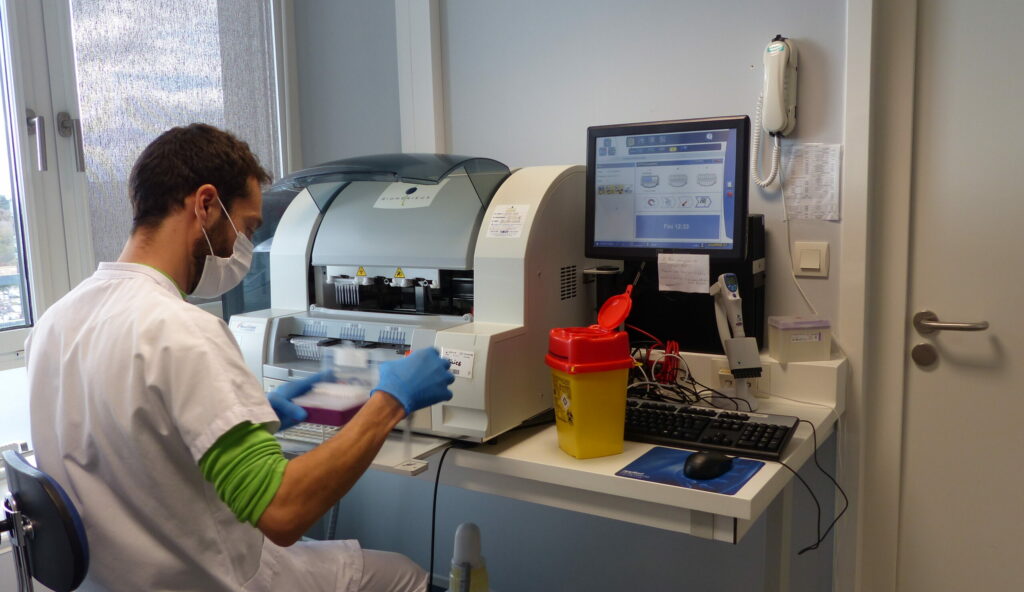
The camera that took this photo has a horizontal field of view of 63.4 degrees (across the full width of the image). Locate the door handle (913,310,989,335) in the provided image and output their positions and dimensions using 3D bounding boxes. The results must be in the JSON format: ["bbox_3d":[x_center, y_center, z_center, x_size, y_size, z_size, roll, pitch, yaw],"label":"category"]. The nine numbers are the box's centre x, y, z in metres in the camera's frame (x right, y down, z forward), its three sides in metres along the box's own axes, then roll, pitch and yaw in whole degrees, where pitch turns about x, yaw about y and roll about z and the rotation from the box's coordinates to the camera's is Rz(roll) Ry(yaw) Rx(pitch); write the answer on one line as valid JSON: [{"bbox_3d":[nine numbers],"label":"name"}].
[{"bbox_3d":[0.935,0.064,1.770,0.146,0.052,0.062,3,8,32],"label":"door handle"}]

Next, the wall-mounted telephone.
[{"bbox_3d":[0.593,-0.418,1.880,0.091,0.336,0.075,3,8,32],"label":"wall-mounted telephone"}]

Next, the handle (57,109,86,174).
[{"bbox_3d":[-1.116,-0.389,2.095,0.052,0.152,0.031,3,8,32],"label":"handle"}]

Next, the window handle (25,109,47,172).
[{"bbox_3d":[-1.161,-0.381,2.023,0.052,0.152,0.031,3,8,32],"label":"window handle"}]

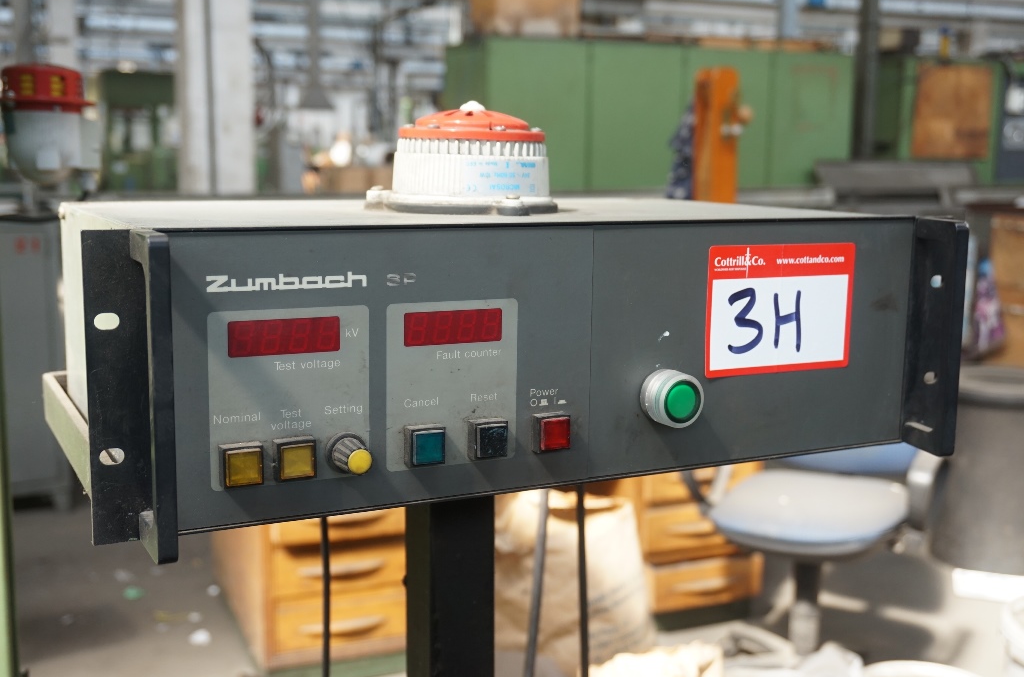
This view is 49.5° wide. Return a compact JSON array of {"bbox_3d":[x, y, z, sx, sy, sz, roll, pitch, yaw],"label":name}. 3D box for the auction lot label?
[{"bbox_3d":[0.149,-0.016,0.609,0.100,0.071,0.001,-4,10,-26],"label":"auction lot label"}]

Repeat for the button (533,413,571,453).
[{"bbox_3d":[0.020,0.047,0.552,0.018,0.018,0.009,-4,10,-26],"label":"button"}]

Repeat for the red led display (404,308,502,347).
[{"bbox_3d":[-0.027,-0.005,0.525,0.050,0.016,0.004,-4,10,-26],"label":"red led display"}]

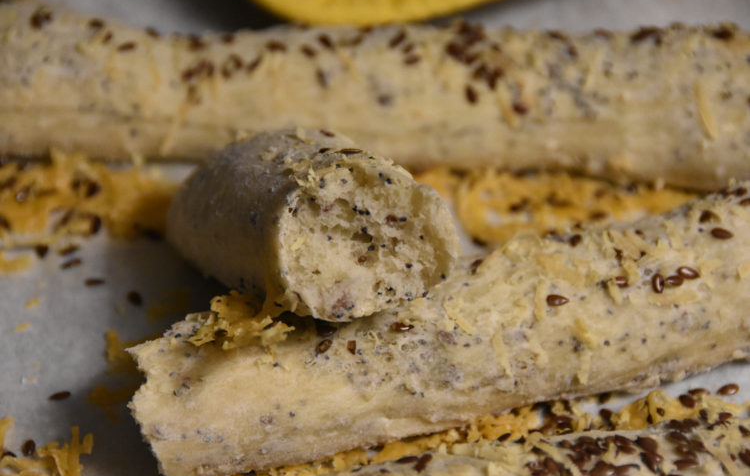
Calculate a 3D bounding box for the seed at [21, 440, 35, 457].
[{"bbox_3d":[-0.068,0.041,0.800,0.002,0.001,0.005,6,36,8],"label":"seed"}]

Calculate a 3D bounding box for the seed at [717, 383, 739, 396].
[{"bbox_3d":[0.071,0.030,0.815,0.005,0.001,0.003,-22,42,-28],"label":"seed"}]

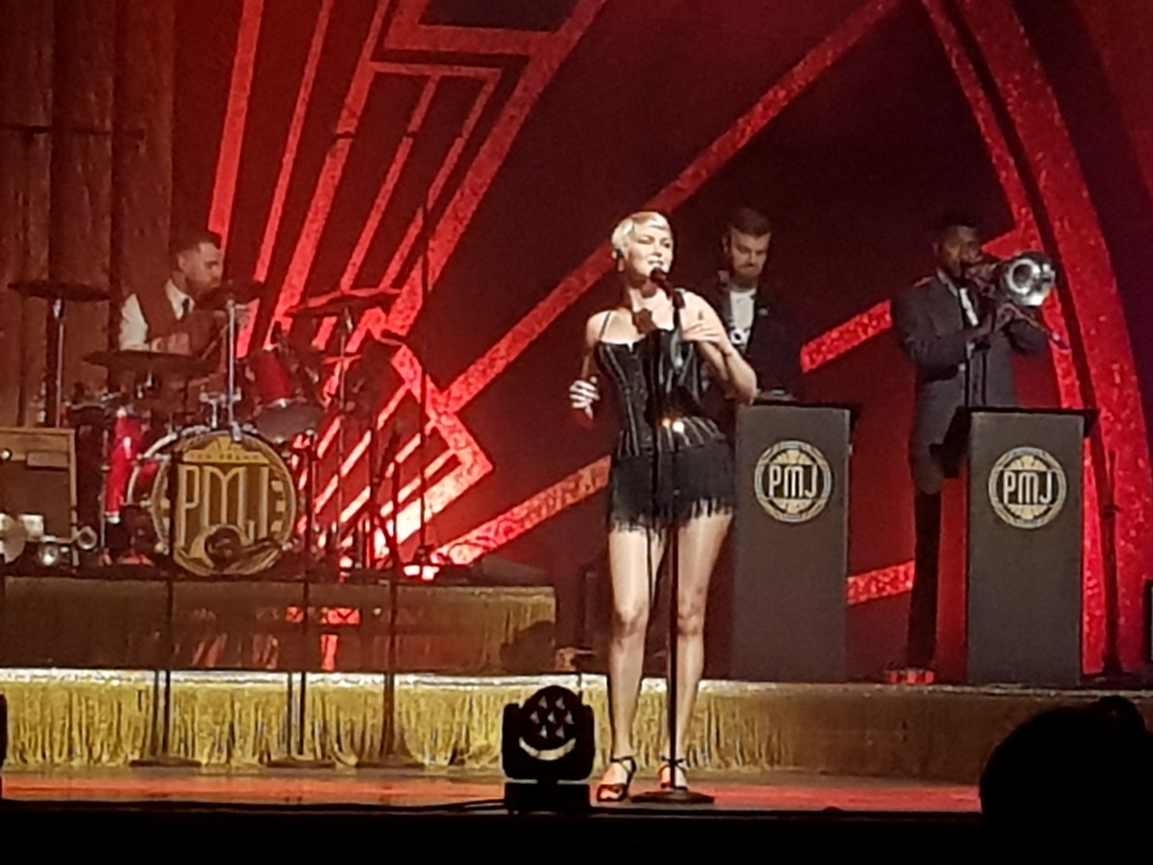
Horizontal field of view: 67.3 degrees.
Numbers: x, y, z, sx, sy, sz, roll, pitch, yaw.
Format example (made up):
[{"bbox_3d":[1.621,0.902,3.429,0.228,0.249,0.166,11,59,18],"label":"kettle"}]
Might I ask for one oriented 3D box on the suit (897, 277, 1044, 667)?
[{"bbox_3d":[1.500,0.145,3.300,0.520,1.500,0.420,1,0,-13],"label":"suit"}]

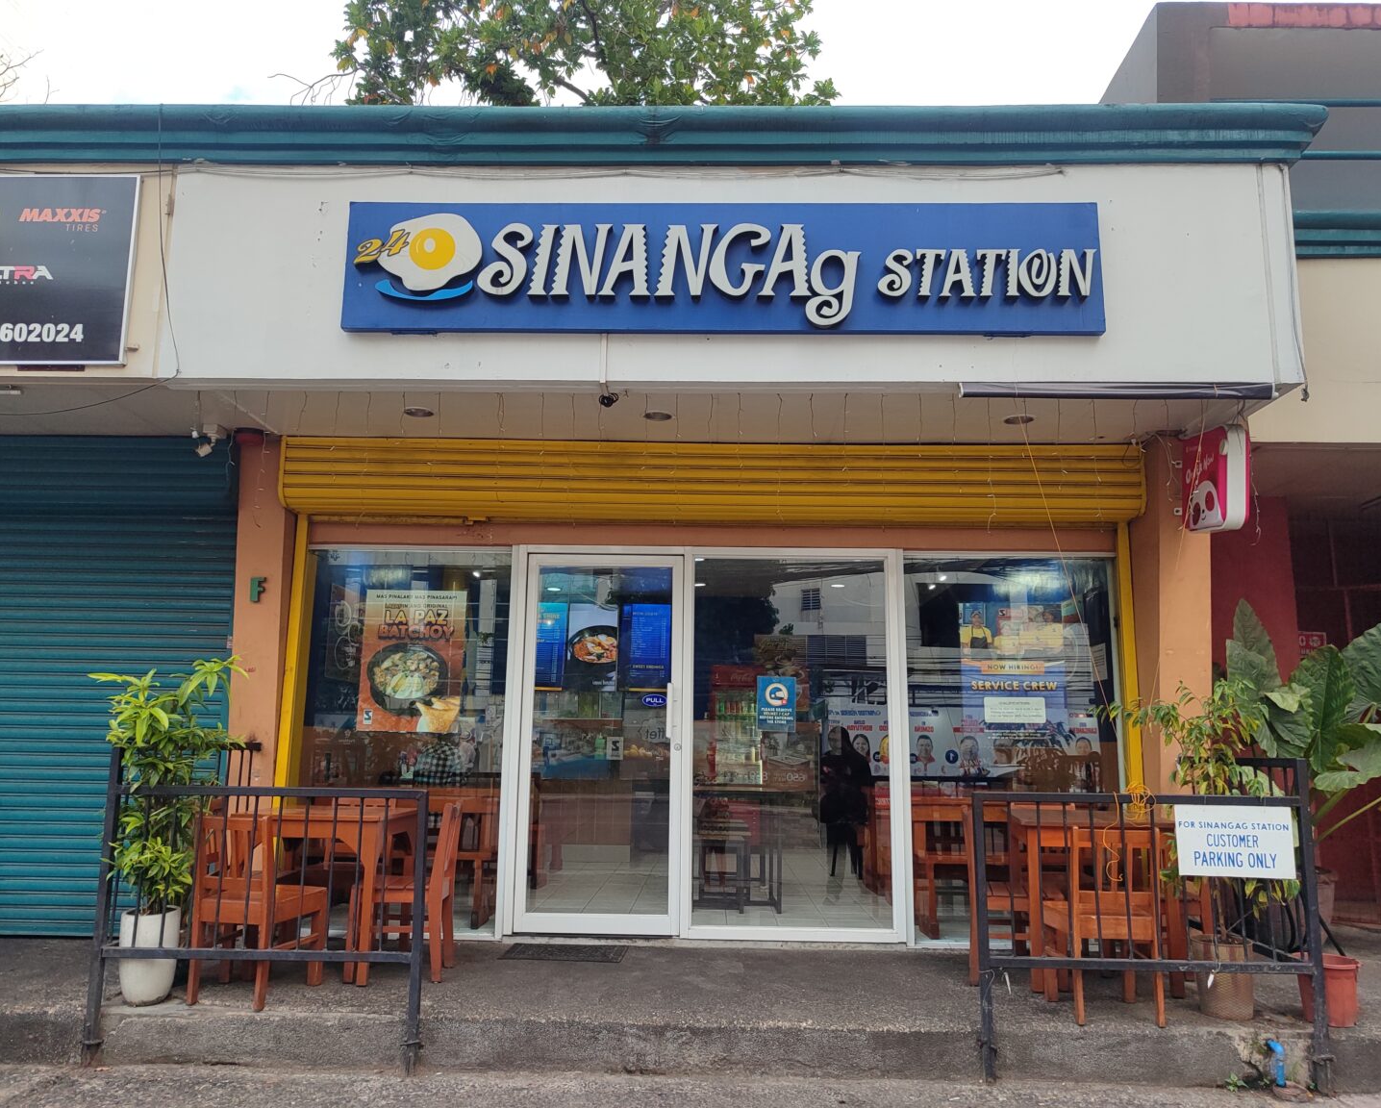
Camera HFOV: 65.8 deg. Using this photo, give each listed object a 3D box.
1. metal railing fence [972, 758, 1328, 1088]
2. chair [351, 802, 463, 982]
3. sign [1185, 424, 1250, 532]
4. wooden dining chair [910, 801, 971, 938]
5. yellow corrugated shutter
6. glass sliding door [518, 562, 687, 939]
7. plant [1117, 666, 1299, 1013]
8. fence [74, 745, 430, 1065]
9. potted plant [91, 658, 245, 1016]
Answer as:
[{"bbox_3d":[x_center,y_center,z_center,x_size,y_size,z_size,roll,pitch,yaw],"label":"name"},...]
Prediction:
[{"bbox_3d":[1.797,1.522,4.756,1.348,1.229,1.318,1,-10,1],"label":"metal railing fence"},{"bbox_3d":[-1.349,1.602,5.148,0.492,0.811,0.381,1,-10,1],"label":"chair"},{"bbox_3d":[2.708,-0.374,5.509,0.120,0.530,0.500,1,-2,1],"label":"sign"},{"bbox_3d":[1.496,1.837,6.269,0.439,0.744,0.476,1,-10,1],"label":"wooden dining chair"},{"bbox_3d":[0.113,-0.406,6.064,4.807,0.409,0.323,1,-10,1],"label":"yellow corrugated shutter"},{"bbox_3d":[-0.504,1.053,6.018,0.918,2.104,0.067,1,-10,1],"label":"glass sliding door"},{"bbox_3d":[2.262,1.254,4.687,0.755,1.445,0.647,1,-10,1],"label":"plant"},{"bbox_3d":[-1.691,1.500,4.868,1.324,1.209,1.379,1,-10,1],"label":"fence"},{"bbox_3d":[-2.353,1.183,4.677,0.656,1.447,0.561,1,-10,1],"label":"potted plant"}]

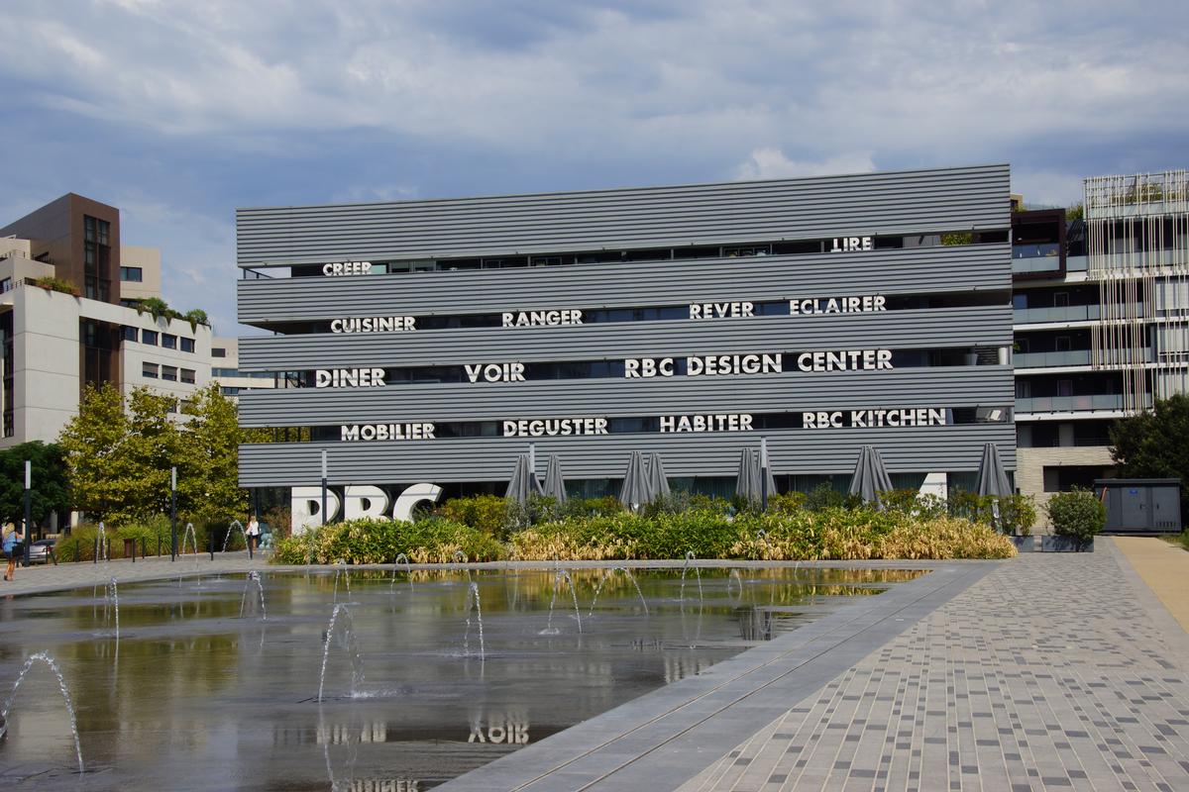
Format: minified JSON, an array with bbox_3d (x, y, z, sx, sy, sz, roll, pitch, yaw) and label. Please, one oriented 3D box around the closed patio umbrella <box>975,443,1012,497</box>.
[{"bbox_3d":[15.352,3.817,66.164,1.420,4.010,1.420,-2,-4,12],"label":"closed patio umbrella"}]

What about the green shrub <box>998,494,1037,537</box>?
[{"bbox_3d":[15.614,4.390,63.347,1.450,1.580,1.200,-2,-4,12],"label":"green shrub"}]

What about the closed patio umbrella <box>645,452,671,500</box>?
[{"bbox_3d":[2.618,4.411,70.861,1.250,4.161,1.250,-1,-3,0],"label":"closed patio umbrella"}]

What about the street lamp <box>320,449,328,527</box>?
[{"bbox_3d":[-9.632,4.001,61.382,0.170,4.105,0.170,-1,-3,0],"label":"street lamp"}]

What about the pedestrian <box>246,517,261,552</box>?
[{"bbox_3d":[-15.235,6.219,76.785,0.550,1.626,0.400,-1,-3,6],"label":"pedestrian"}]

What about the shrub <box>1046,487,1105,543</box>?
[{"bbox_3d":[17.195,4.249,61.139,2.050,1.970,1.950,-1,-3,0],"label":"shrub"}]

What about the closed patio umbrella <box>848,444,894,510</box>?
[{"bbox_3d":[10.807,3.969,67.165,1.600,3.990,1.600,-2,-4,12],"label":"closed patio umbrella"}]

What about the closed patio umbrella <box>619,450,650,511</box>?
[{"bbox_3d":[1.684,4.225,68.864,1.350,4.000,1.350,-2,-4,12],"label":"closed patio umbrella"}]

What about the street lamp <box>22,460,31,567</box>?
[{"bbox_3d":[-21.229,4.434,64.364,0.220,4.000,0.220,-2,-4,12],"label":"street lamp"}]

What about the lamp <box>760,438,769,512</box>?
[{"bbox_3d":[5.850,3.503,58.690,0.170,4.163,0.170,-1,-3,0],"label":"lamp"}]

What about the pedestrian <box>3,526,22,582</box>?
[{"bbox_3d":[-16.827,4.546,49.638,0.550,1.670,0.500,-2,-4,23],"label":"pedestrian"}]

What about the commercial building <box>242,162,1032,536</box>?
[{"bbox_3d":[2.091,-1.208,94.823,40.917,18.452,13.000,-2,-3,13],"label":"commercial building"}]

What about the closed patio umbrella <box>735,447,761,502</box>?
[{"bbox_3d":[5.938,4.039,65.871,1.150,4.088,1.150,-1,-3,0],"label":"closed patio umbrella"}]

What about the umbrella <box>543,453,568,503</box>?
[{"bbox_3d":[-1.671,4.443,71.862,1.200,4.080,1.200,-2,-4,12],"label":"umbrella"}]

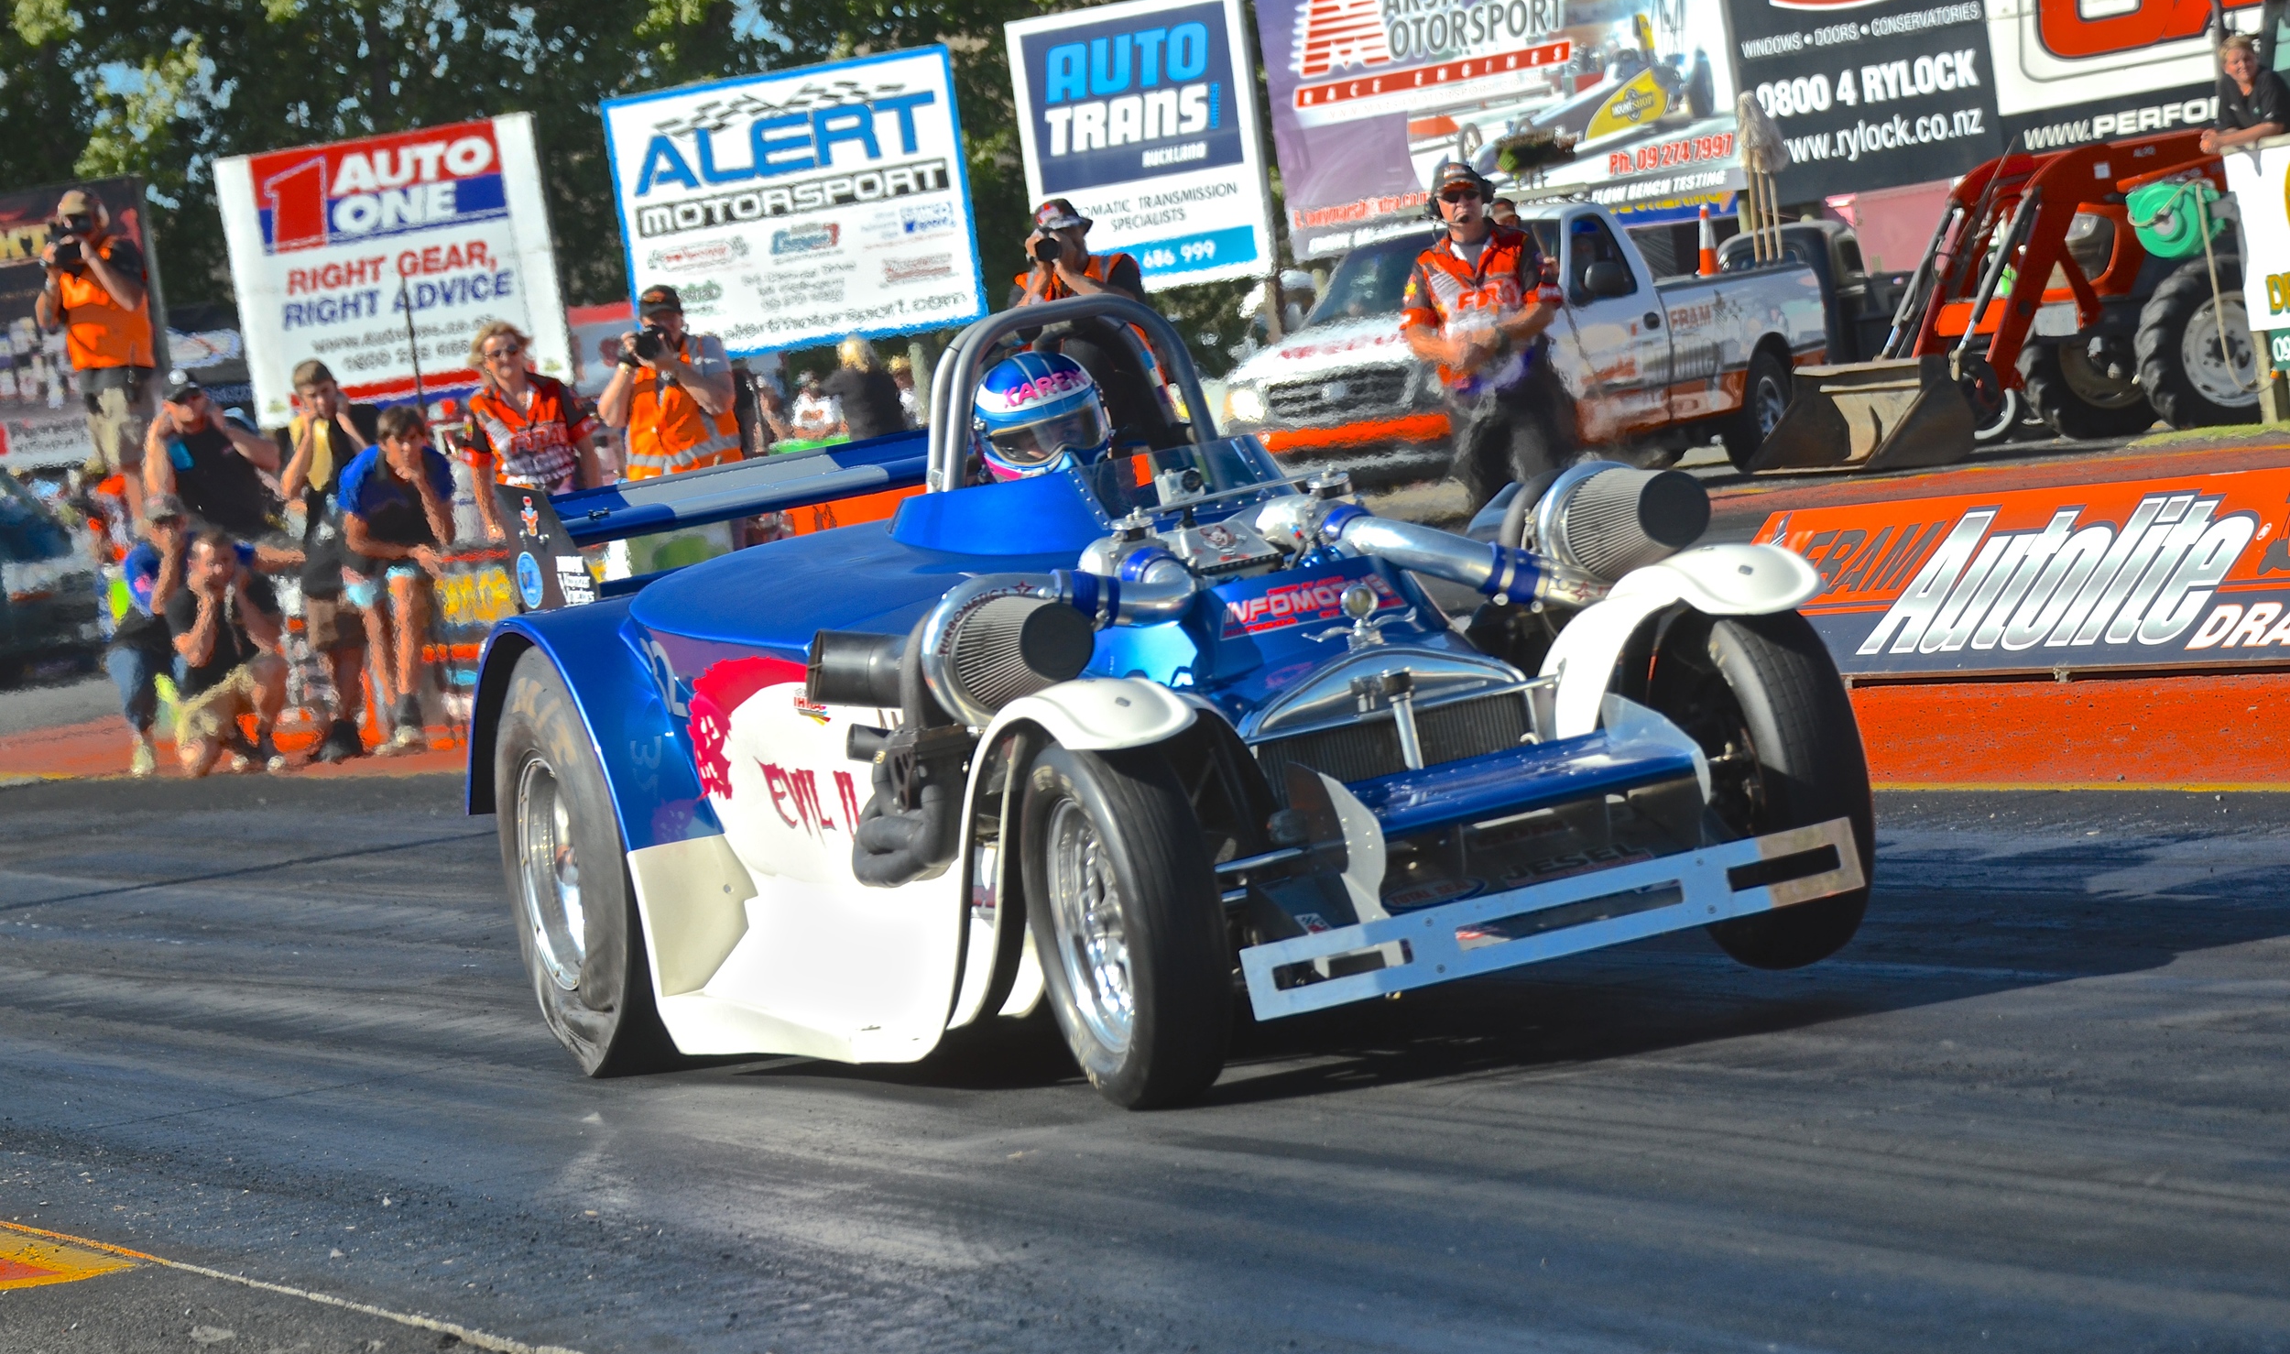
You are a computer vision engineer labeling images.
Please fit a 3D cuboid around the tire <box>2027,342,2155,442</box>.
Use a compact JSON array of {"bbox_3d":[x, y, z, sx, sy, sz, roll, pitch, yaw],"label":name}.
[{"bbox_3d":[5.323,-1.824,53.501,1.040,1.040,0.290,-10,3,-34],"label":"tire"}]

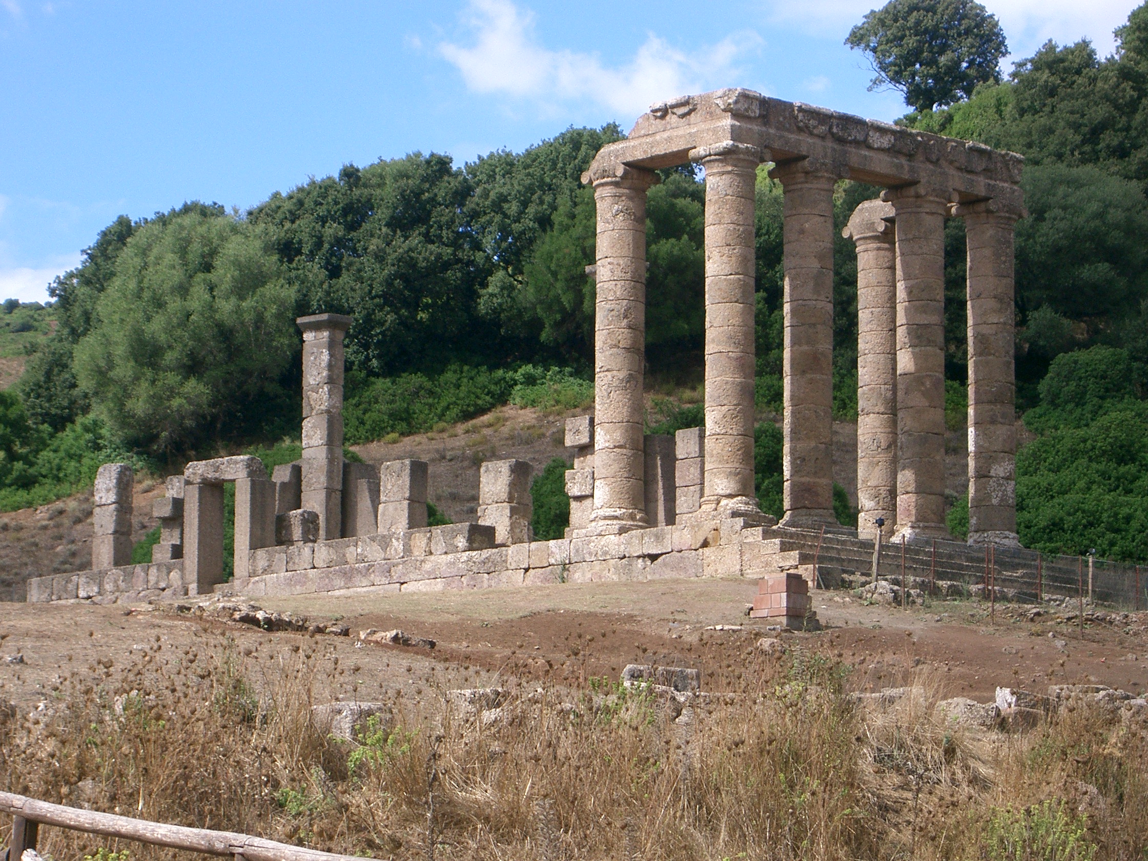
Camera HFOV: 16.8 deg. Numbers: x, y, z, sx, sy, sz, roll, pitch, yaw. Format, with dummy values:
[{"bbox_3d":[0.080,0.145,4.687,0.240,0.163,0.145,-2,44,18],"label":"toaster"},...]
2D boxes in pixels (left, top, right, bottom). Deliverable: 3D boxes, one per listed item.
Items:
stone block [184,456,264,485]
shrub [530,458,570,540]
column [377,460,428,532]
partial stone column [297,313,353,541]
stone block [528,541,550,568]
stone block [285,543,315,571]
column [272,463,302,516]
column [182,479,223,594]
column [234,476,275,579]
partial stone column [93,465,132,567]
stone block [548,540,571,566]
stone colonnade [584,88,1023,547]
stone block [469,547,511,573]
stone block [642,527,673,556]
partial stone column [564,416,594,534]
[{"bbox_3d":[-7.558,0.933,84.713,0.660,0.480,2.160,8,-11,-43],"label":"stone block"},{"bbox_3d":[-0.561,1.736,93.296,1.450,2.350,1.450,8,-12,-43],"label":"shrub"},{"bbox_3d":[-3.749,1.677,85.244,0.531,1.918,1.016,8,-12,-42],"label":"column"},{"bbox_3d":[-5.520,0.139,85.376,0.697,5.291,1.061,8,-12,-43],"label":"partial stone column"},{"bbox_3d":[-0.462,2.502,77.001,0.620,0.500,0.580,8,-11,-43],"label":"stone block"},{"bbox_3d":[-5.714,2.785,84.234,0.586,0.541,0.924,8,-12,-43],"label":"stone block"},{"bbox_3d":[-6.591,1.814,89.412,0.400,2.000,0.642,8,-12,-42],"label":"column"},{"bbox_3d":[-8.123,2.396,85.110,0.700,2.370,0.520,8,-11,-43],"label":"column"},{"bbox_3d":[-7.210,2.262,87.893,0.740,2.252,0.523,8,-12,-42],"label":"column"},{"bbox_3d":[-10.692,2.080,90.025,0.504,2.524,0.858,8,-12,-43],"label":"partial stone column"},{"bbox_3d":[-0.045,2.438,76.574,0.620,0.490,0.560,8,-11,-43],"label":"stone block"},{"bbox_3d":[4.742,-1.794,78.328,9.020,8.460,4.340,8,-11,-43],"label":"stone colonnade"},{"bbox_3d":[-1.559,2.677,79.847,0.547,0.429,1.232,8,-12,-43],"label":"stone block"},{"bbox_3d":[1.837,2.149,74.666,0.650,0.460,0.790,8,-11,-43],"label":"stone block"},{"bbox_3d":[0.344,1.017,80.783,0.700,2.507,0.831,8,-12,-42],"label":"partial stone column"}]

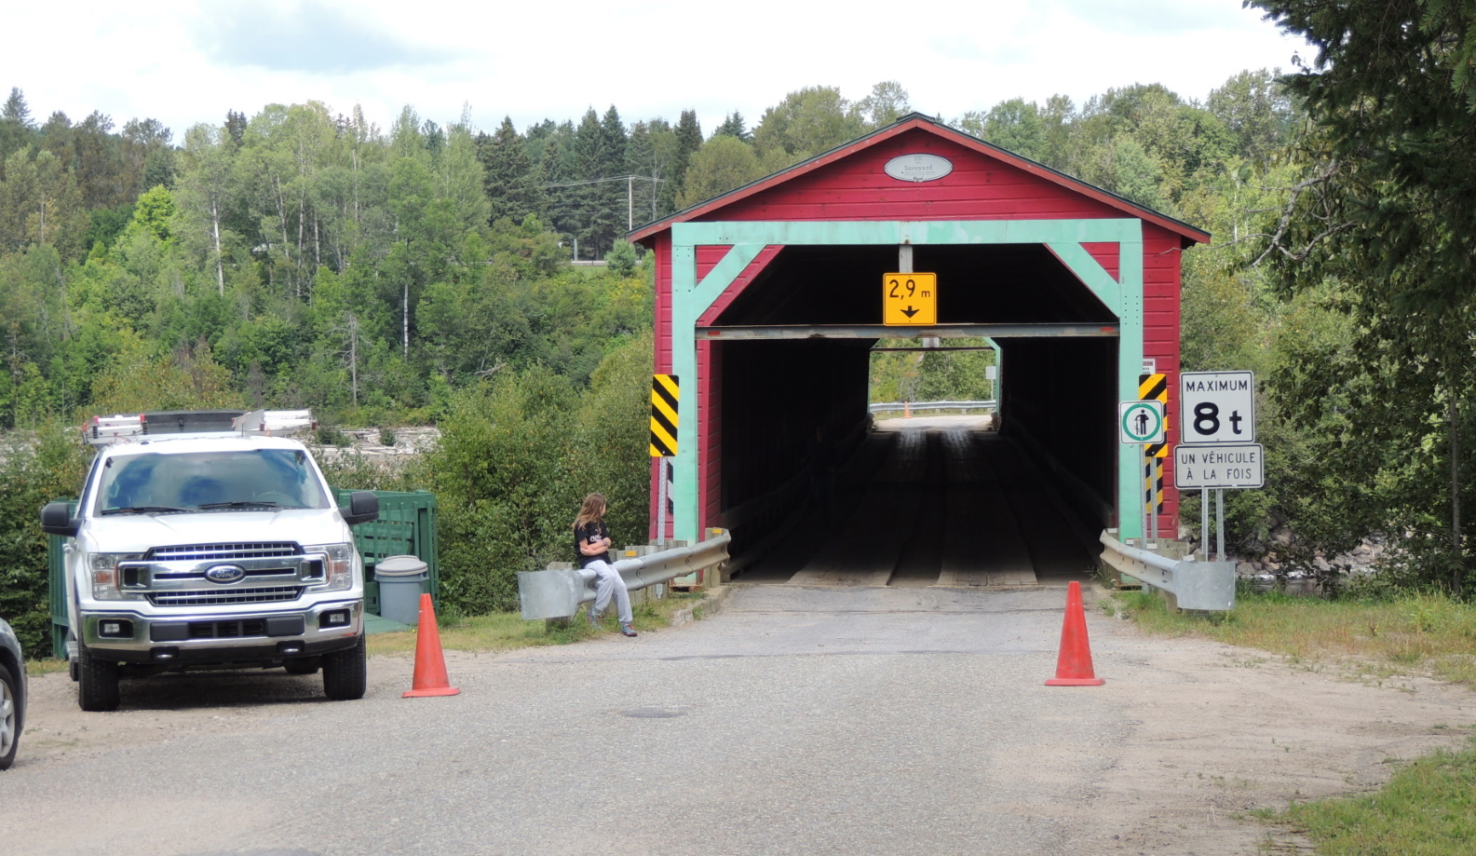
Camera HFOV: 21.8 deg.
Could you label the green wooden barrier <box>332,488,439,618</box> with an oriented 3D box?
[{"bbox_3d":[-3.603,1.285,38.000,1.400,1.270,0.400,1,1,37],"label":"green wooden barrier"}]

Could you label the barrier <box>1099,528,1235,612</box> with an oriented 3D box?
[{"bbox_3d":[4.640,1.545,42.250,0.720,0.600,8.000,0,1,1],"label":"barrier"}]

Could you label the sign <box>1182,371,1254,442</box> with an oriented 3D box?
[{"bbox_3d":[4.906,-0.206,39.200,0.750,0.735,0.030,-2,1,3],"label":"sign"}]

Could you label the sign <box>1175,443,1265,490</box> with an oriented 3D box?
[{"bbox_3d":[4.924,0.395,39.200,0.905,0.450,0.030,-2,1,3],"label":"sign"}]

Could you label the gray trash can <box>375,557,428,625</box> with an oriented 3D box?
[{"bbox_3d":[-3.469,1.672,39.600,0.545,0.725,0.545,-1,1,-3],"label":"gray trash can"}]

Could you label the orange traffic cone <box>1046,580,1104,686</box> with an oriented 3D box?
[{"bbox_3d":[2.343,1.432,26.700,0.410,0.730,0.410,0,1,3],"label":"orange traffic cone"}]

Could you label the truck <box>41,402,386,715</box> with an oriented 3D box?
[{"bbox_3d":[-3.990,0.925,28.800,2.300,2.030,5.900,-1,0,-10],"label":"truck"}]

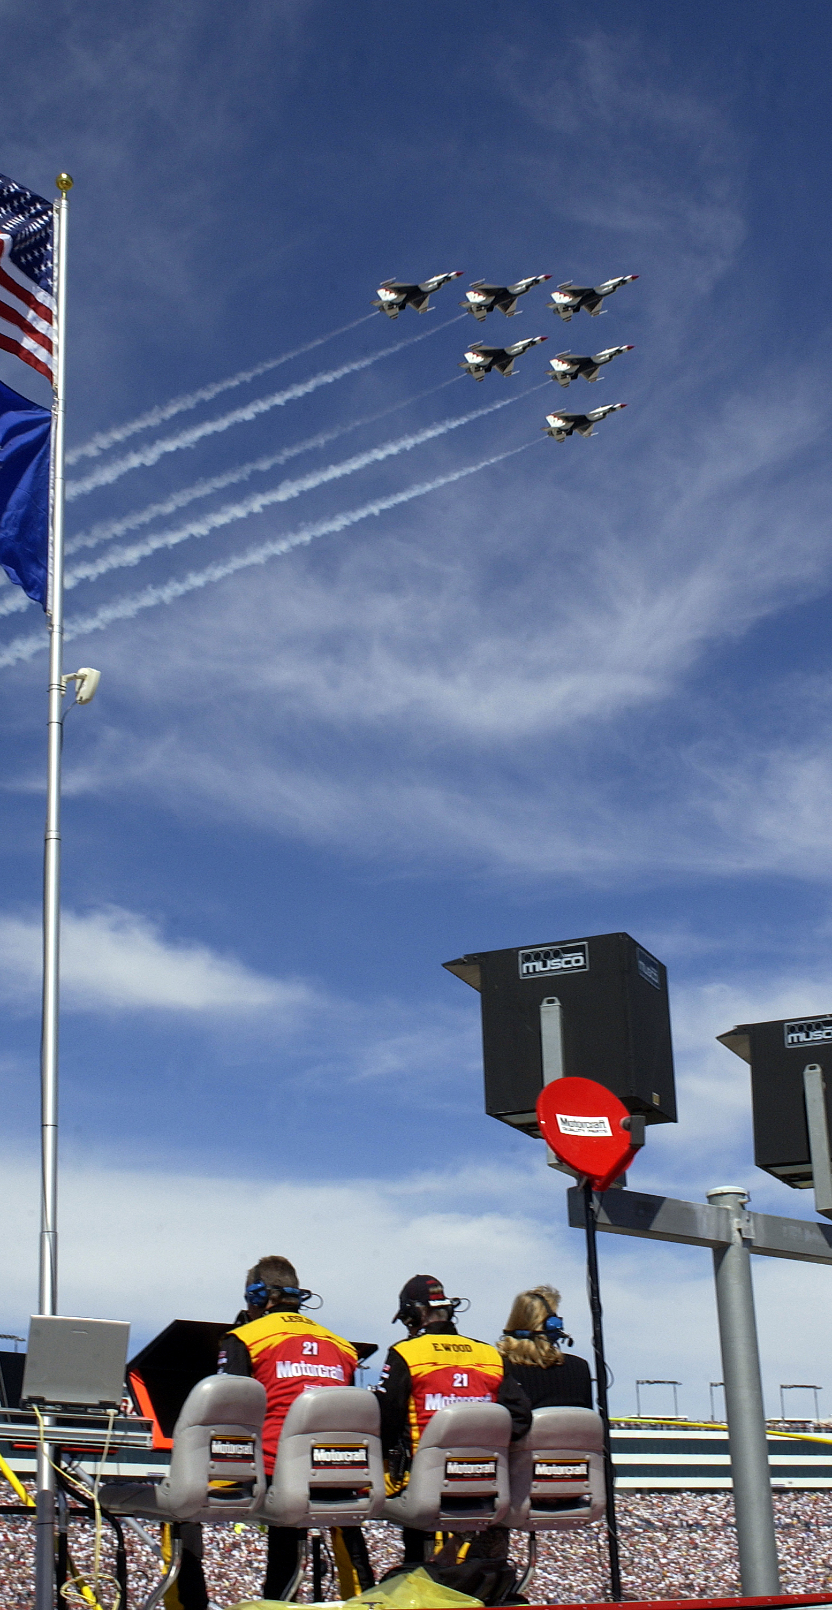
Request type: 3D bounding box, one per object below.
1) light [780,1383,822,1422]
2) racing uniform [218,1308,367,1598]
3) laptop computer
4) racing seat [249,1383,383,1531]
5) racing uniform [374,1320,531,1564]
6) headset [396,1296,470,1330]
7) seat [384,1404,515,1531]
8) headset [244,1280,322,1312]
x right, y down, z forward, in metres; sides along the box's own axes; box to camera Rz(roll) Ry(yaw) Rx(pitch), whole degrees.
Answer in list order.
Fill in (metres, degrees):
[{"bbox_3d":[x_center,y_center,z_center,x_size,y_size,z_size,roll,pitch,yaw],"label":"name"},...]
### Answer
[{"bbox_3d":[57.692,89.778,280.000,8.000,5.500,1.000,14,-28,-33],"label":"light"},{"bbox_3d":[-0.454,2.465,7.050,0.540,1.030,0.560,10,-25,-25],"label":"racing uniform"},{"bbox_3d":[-1.110,1.817,6.050,0.330,0.265,0.300,8,-25,-22],"label":"laptop computer"},{"bbox_3d":[-0.382,2.425,6.950,0.430,0.480,0.460,14,-27,-32],"label":"racing seat"},{"bbox_3d":[0.144,2.704,7.750,0.580,1.020,0.560,8,-25,-22],"label":"racing uniform"},{"bbox_3d":[0.066,2.136,7.850,0.210,0.110,0.200,18,-30,-38],"label":"headset"},{"bbox_3d":[0.104,2.680,7.550,0.430,0.480,0.460,12,-26,-29],"label":"seat"},{"bbox_3d":[-0.517,1.896,7.200,0.210,0.110,0.200,14,-28,-33],"label":"headset"}]

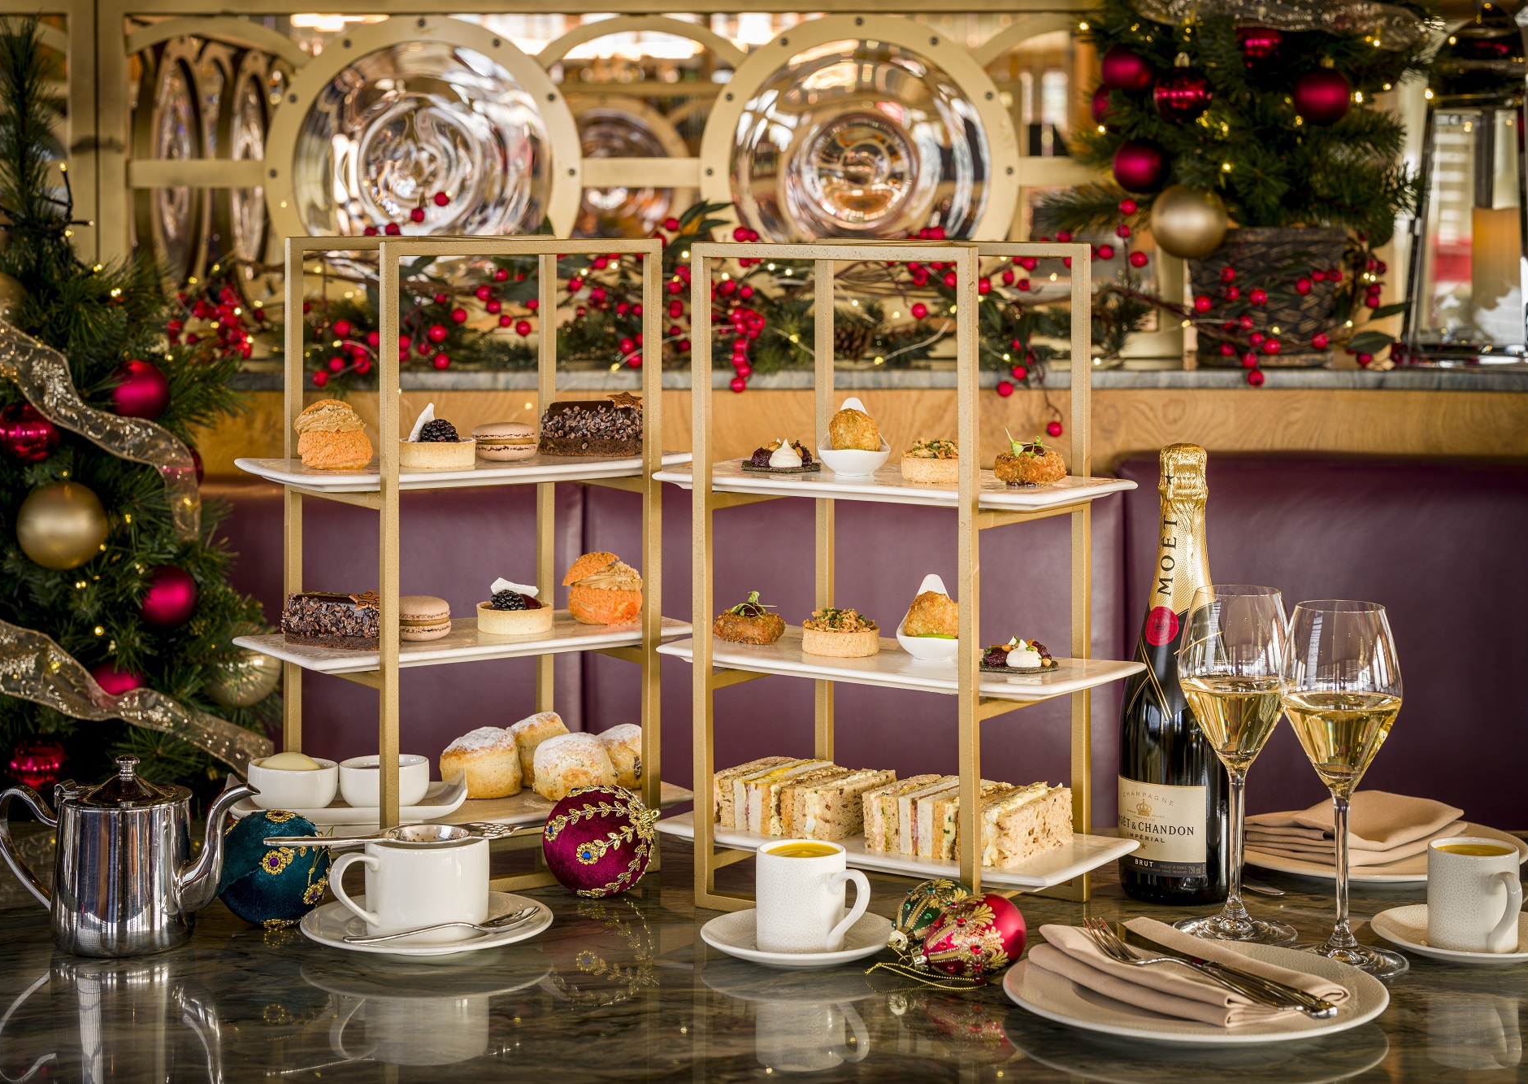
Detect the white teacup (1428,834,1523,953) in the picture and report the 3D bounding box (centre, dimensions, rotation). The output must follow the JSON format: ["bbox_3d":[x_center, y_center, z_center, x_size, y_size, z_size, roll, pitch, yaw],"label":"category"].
[{"bbox_3d":[0.464,0.232,1.898,0.059,0.062,0.083,-2,7,-16],"label":"white teacup"}]

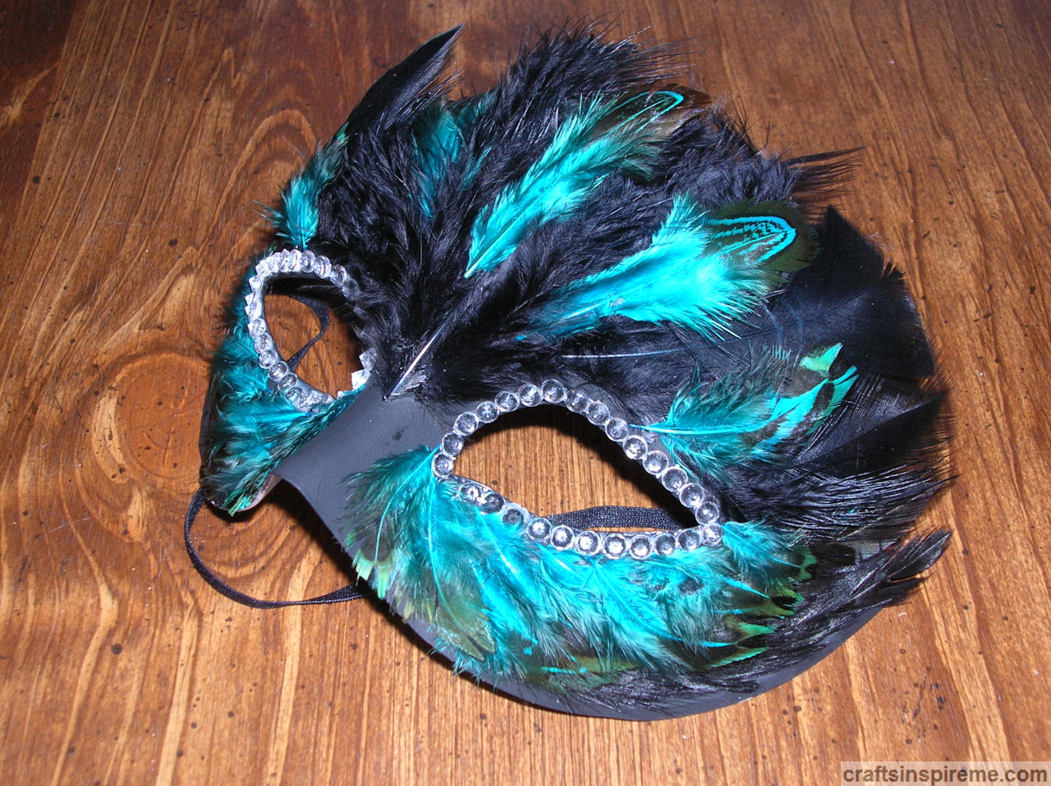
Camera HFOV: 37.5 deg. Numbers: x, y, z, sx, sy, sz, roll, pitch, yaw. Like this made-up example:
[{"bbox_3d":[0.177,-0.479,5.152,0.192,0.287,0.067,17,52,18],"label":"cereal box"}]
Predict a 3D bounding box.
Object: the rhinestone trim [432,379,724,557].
[{"bbox_3d":[0.012,0.017,0.310,0.060,0.032,0.011,27,9,1],"label":"rhinestone trim"}]

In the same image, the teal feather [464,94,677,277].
[{"bbox_3d":[0.010,-0.049,0.345,0.027,0.012,0.082,28,50,23],"label":"teal feather"}]

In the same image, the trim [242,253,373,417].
[{"bbox_3d":[-0.049,-0.017,0.343,0.011,0.031,0.060,17,10,-42],"label":"trim"}]

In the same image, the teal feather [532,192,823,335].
[{"bbox_3d":[0.032,-0.027,0.334,0.078,0.012,0.034,-20,65,-29],"label":"teal feather"}]

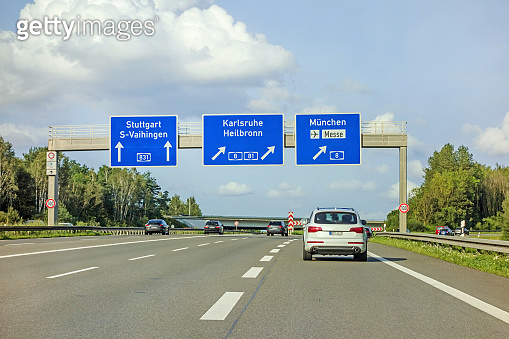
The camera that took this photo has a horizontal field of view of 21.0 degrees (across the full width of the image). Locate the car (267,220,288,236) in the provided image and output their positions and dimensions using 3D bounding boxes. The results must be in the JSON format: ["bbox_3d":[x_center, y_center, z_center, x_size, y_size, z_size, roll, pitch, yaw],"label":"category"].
[{"bbox_3d":[2.740,6.560,152.300,1.920,1.690,4.700,-1,-2,9],"label":"car"}]

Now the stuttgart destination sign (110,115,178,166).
[{"bbox_3d":[-8.210,-2.096,102.240,5.120,3.850,0.150,0,-2,4],"label":"stuttgart destination sign"}]

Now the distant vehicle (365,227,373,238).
[{"bbox_3d":[12.830,7.420,160.200,1.800,1.460,4.500,-1,-2,10],"label":"distant vehicle"}]

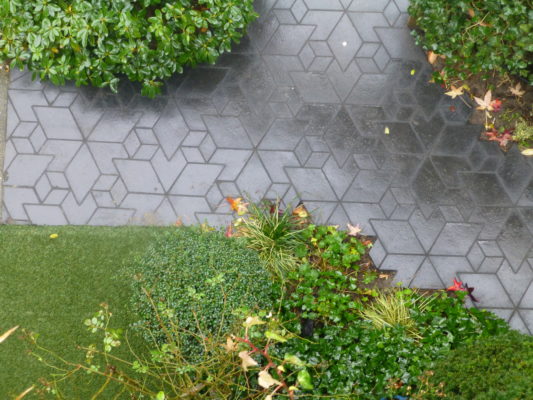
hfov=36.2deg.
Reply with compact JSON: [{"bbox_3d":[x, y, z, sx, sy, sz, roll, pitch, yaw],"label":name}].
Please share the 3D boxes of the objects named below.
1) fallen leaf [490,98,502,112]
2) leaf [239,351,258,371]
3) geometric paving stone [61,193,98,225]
[{"bbox_3d":[1.232,-0.508,4.392,0.075,0.020,0.075,22,81,5],"label":"fallen leaf"},{"bbox_3d":[-0.076,0.691,3.485,0.083,0.035,0.089,2,80,2],"label":"leaf"},{"bbox_3d":[-1.027,0.048,4.506,0.210,0.050,0.188,2,80,2],"label":"geometric paving stone"}]

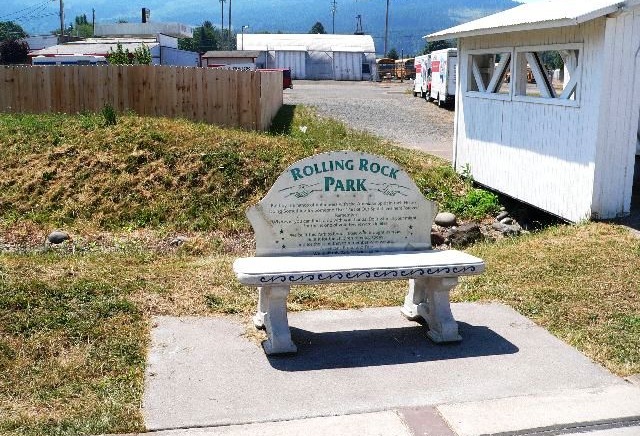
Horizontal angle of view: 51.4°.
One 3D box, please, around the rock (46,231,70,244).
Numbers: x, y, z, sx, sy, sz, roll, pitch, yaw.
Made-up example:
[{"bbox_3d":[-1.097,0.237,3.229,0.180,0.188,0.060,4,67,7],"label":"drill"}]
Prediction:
[{"bbox_3d":[-2.412,0.164,6.126,0.200,0.115,0.150,-4,13,-22],"label":"rock"}]

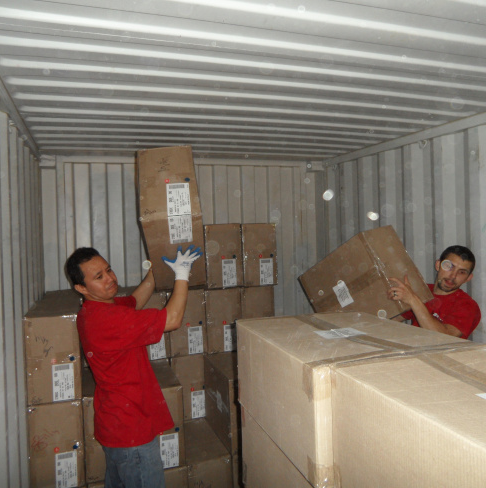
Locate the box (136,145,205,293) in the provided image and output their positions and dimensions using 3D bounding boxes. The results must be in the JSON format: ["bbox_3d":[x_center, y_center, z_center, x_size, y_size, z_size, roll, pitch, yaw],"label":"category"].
[{"bbox_3d":[-0.356,-0.119,2.312,0.264,0.456,0.565,-7,-38,-8],"label":"box"}]

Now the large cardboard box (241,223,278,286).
[{"bbox_3d":[0.039,0.079,3.582,0.264,0.456,0.565,-2,1,-19],"label":"large cardboard box"}]

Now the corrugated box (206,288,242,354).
[{"bbox_3d":[-0.220,0.547,3.502,0.264,0.456,0.565,-2,1,-19],"label":"corrugated box"}]

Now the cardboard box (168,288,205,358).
[{"bbox_3d":[-0.479,0.556,3.415,0.264,0.456,0.565,-2,1,-19],"label":"cardboard box"}]

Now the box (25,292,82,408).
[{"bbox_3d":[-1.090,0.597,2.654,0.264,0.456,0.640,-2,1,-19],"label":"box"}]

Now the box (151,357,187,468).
[{"bbox_3d":[-0.550,1.034,2.801,0.264,0.456,0.565,-2,1,-19],"label":"box"}]

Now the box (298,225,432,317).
[{"bbox_3d":[0.681,0.251,2.585,0.264,0.456,0.570,-11,-21,-37],"label":"box"}]

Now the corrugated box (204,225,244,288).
[{"bbox_3d":[-0.217,0.088,3.496,0.264,0.456,0.565,-2,1,-19],"label":"corrugated box"}]

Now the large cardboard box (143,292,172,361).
[{"bbox_3d":[-0.741,0.565,3.327,0.264,0.456,0.565,-2,1,-19],"label":"large cardboard box"}]

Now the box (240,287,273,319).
[{"bbox_3d":[0.033,0.539,3.586,0.264,0.456,0.565,-2,1,-19],"label":"box"}]

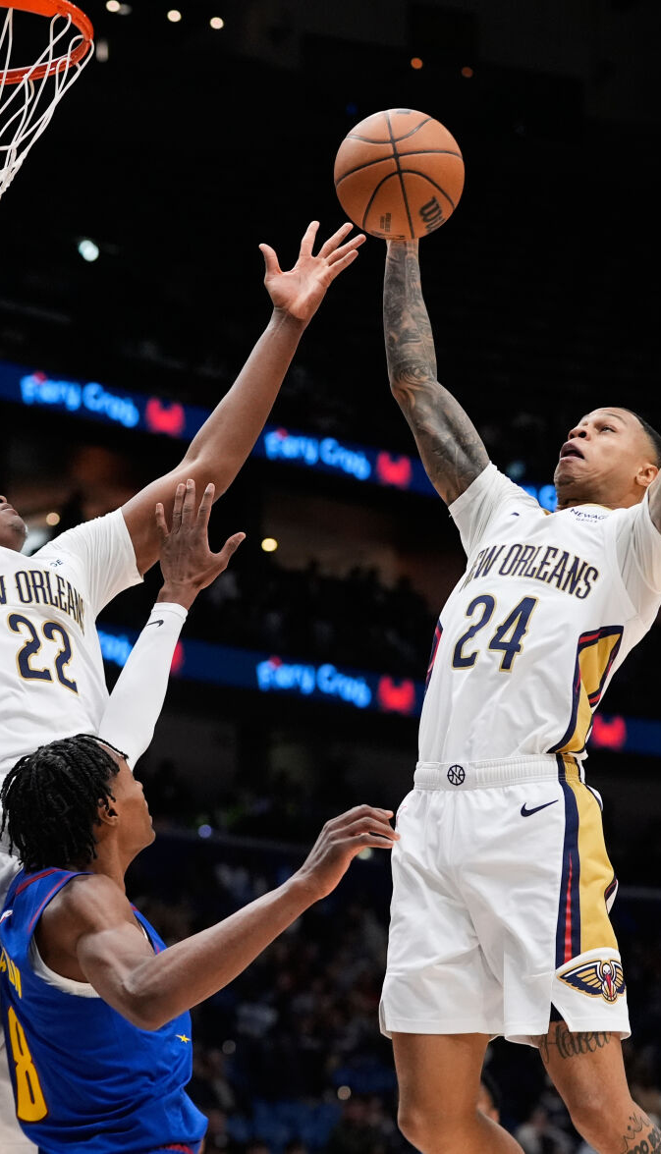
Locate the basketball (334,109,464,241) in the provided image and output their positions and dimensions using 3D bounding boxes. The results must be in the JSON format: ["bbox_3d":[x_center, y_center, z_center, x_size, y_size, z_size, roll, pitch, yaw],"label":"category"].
[{"bbox_3d":[0.127,-0.734,6.750,0.240,0.240,0.240,0,-12,0],"label":"basketball"}]

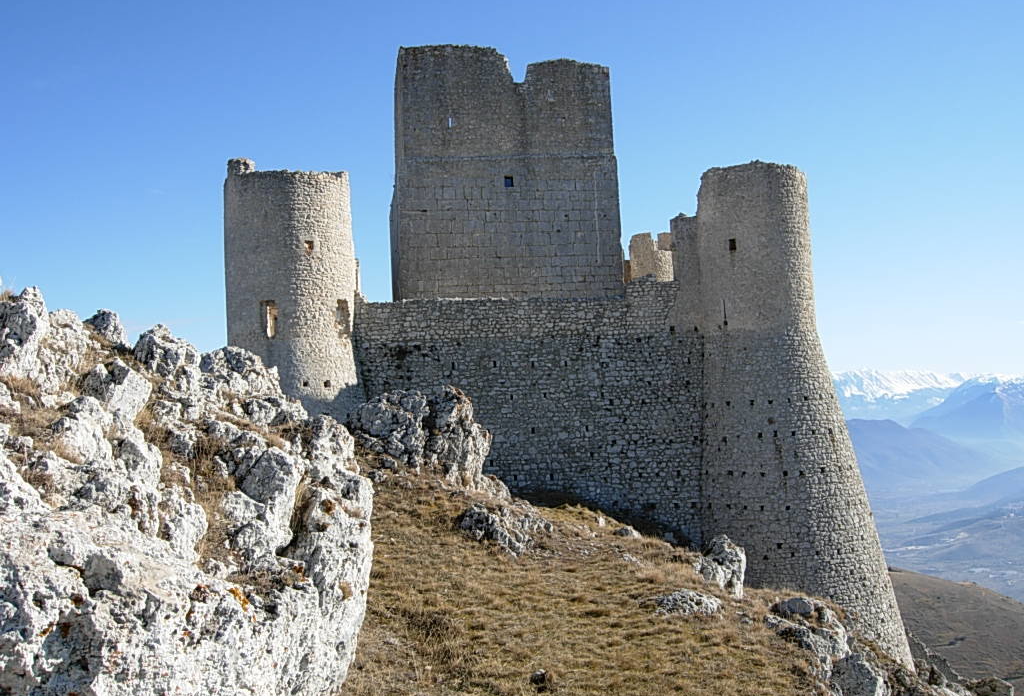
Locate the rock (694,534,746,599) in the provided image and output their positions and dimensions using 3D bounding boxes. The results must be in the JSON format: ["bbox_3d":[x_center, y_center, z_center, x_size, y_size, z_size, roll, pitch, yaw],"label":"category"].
[{"bbox_3d":[4.879,5.111,25.000,1.150,1.450,1.050,-2,-4,0],"label":"rock"}]

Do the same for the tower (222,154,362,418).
[{"bbox_3d":[-7.795,-1.700,38.500,4.900,9.900,4.900,-2,-4,-7],"label":"tower"}]

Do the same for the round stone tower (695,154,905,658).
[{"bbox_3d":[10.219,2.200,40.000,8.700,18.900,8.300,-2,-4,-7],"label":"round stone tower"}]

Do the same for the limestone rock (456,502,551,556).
[{"bbox_3d":[-0.181,3.984,23.500,2.000,1.050,1.500,-2,-4,0],"label":"limestone rock"}]

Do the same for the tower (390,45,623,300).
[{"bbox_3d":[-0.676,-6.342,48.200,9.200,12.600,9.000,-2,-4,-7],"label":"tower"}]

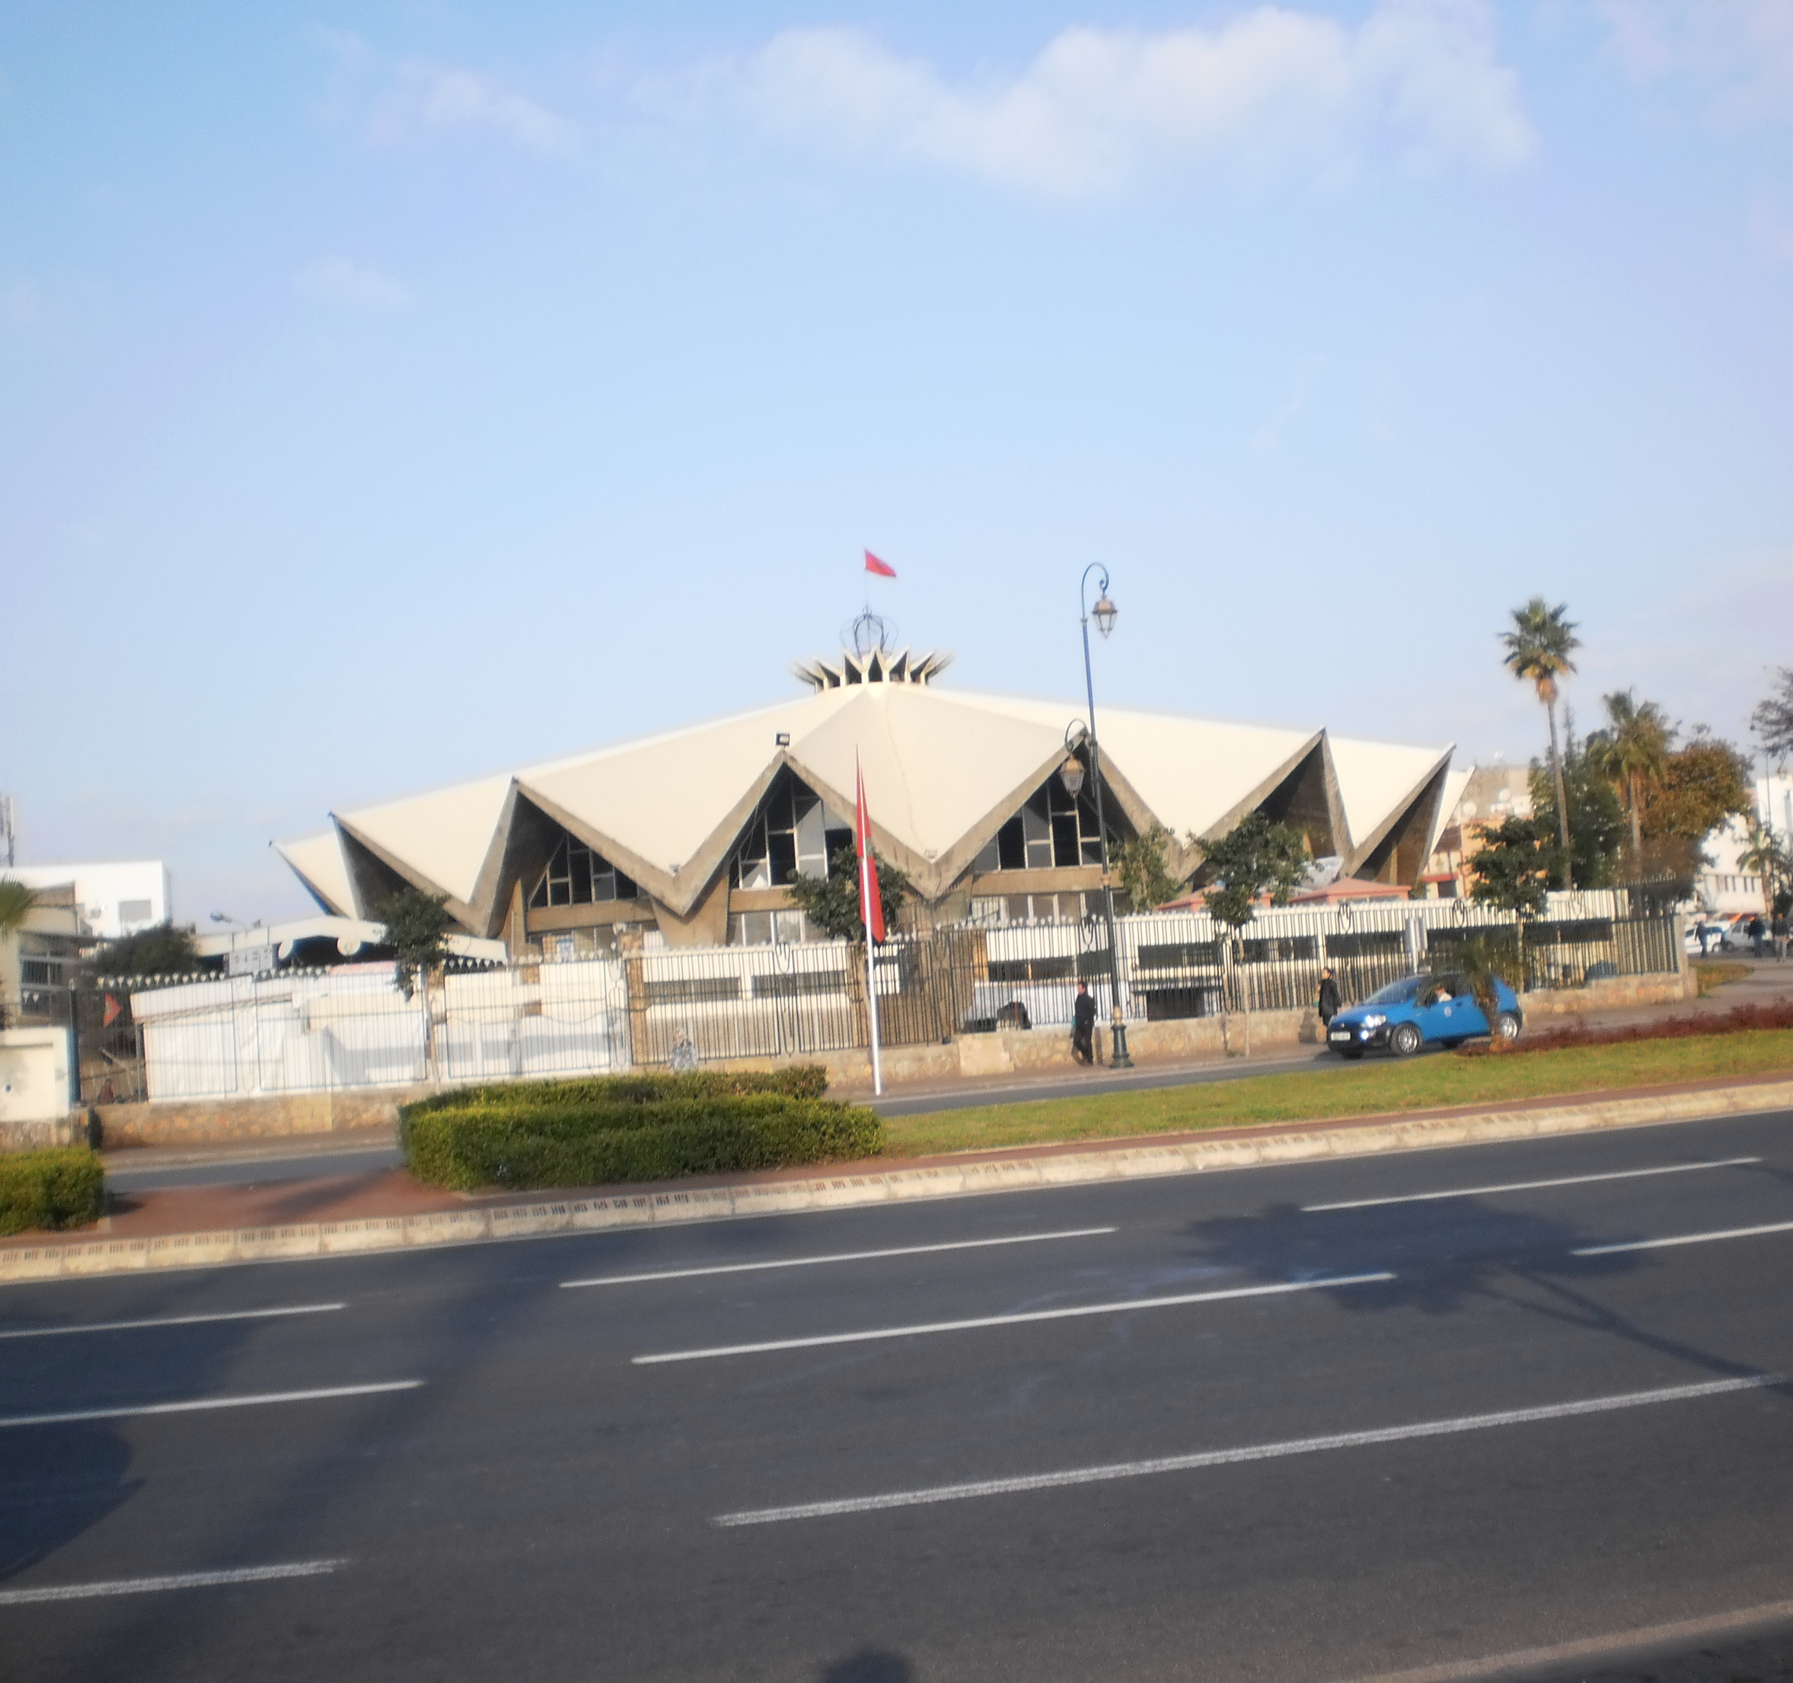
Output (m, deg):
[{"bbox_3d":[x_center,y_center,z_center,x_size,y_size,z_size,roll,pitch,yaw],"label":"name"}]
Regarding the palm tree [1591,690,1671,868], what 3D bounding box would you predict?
[{"bbox_3d":[27.466,-0.342,86.093,2.950,10.590,2.950,-3,-4,-18],"label":"palm tree"}]

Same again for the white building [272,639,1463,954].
[{"bbox_3d":[-0.624,-0.132,93.226,46.700,15.800,46.700,-3,-4,-18],"label":"white building"}]

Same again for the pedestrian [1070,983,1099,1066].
[{"bbox_3d":[3.789,3.701,47.141,0.600,1.710,0.500,-2,-4,-21],"label":"pedestrian"}]

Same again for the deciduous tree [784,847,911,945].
[{"bbox_3d":[-0.699,2.364,44.245,2.350,4.520,2.300,-3,-4,-18],"label":"deciduous tree"}]

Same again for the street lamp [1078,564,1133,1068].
[{"bbox_3d":[4.130,-0.570,46.225,0.600,10.010,1.700,-3,-4,-18],"label":"street lamp"}]

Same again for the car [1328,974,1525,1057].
[{"bbox_3d":[10.076,3.251,44.436,4.030,1.490,1.690,-2,-4,-29],"label":"car"}]

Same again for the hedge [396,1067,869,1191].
[{"bbox_3d":[-3.083,3.100,25.861,4.600,0.850,5.000,-3,-4,-19],"label":"hedge"}]

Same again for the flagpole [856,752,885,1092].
[{"bbox_3d":[-0.418,1.426,40.398,0.340,5.890,0.300,-3,-4,-18],"label":"flagpole"}]

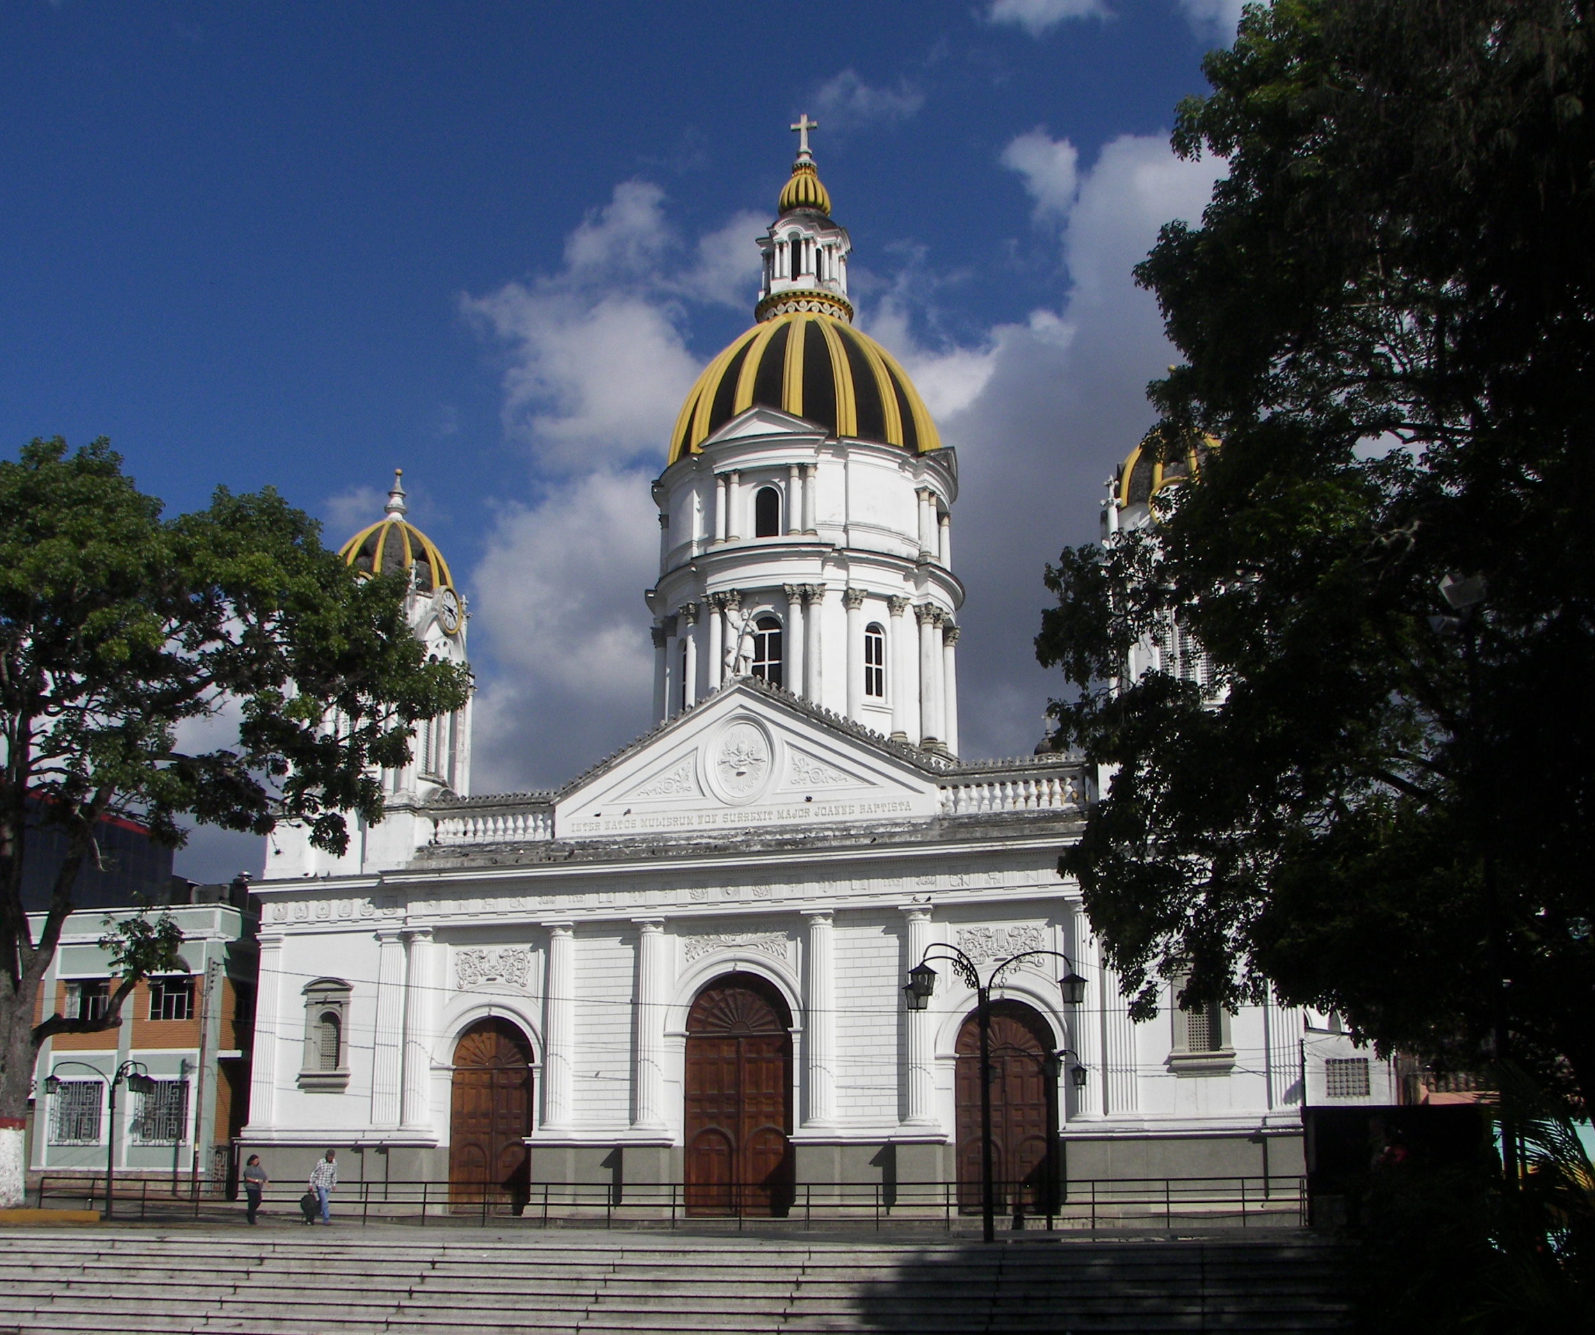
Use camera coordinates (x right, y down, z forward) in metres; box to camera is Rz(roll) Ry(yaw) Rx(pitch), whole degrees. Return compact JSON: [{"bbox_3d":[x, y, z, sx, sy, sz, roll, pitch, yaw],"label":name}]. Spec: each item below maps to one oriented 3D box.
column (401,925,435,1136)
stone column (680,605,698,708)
[{"bbox_3d":[-9.425,9.023,46.096,0.740,5.008,0.620,-5,-16,16],"label":"column"},{"bbox_3d":[-2.937,0.286,50.078,0.580,4.060,0.580,-5,-16,16],"label":"stone column"}]

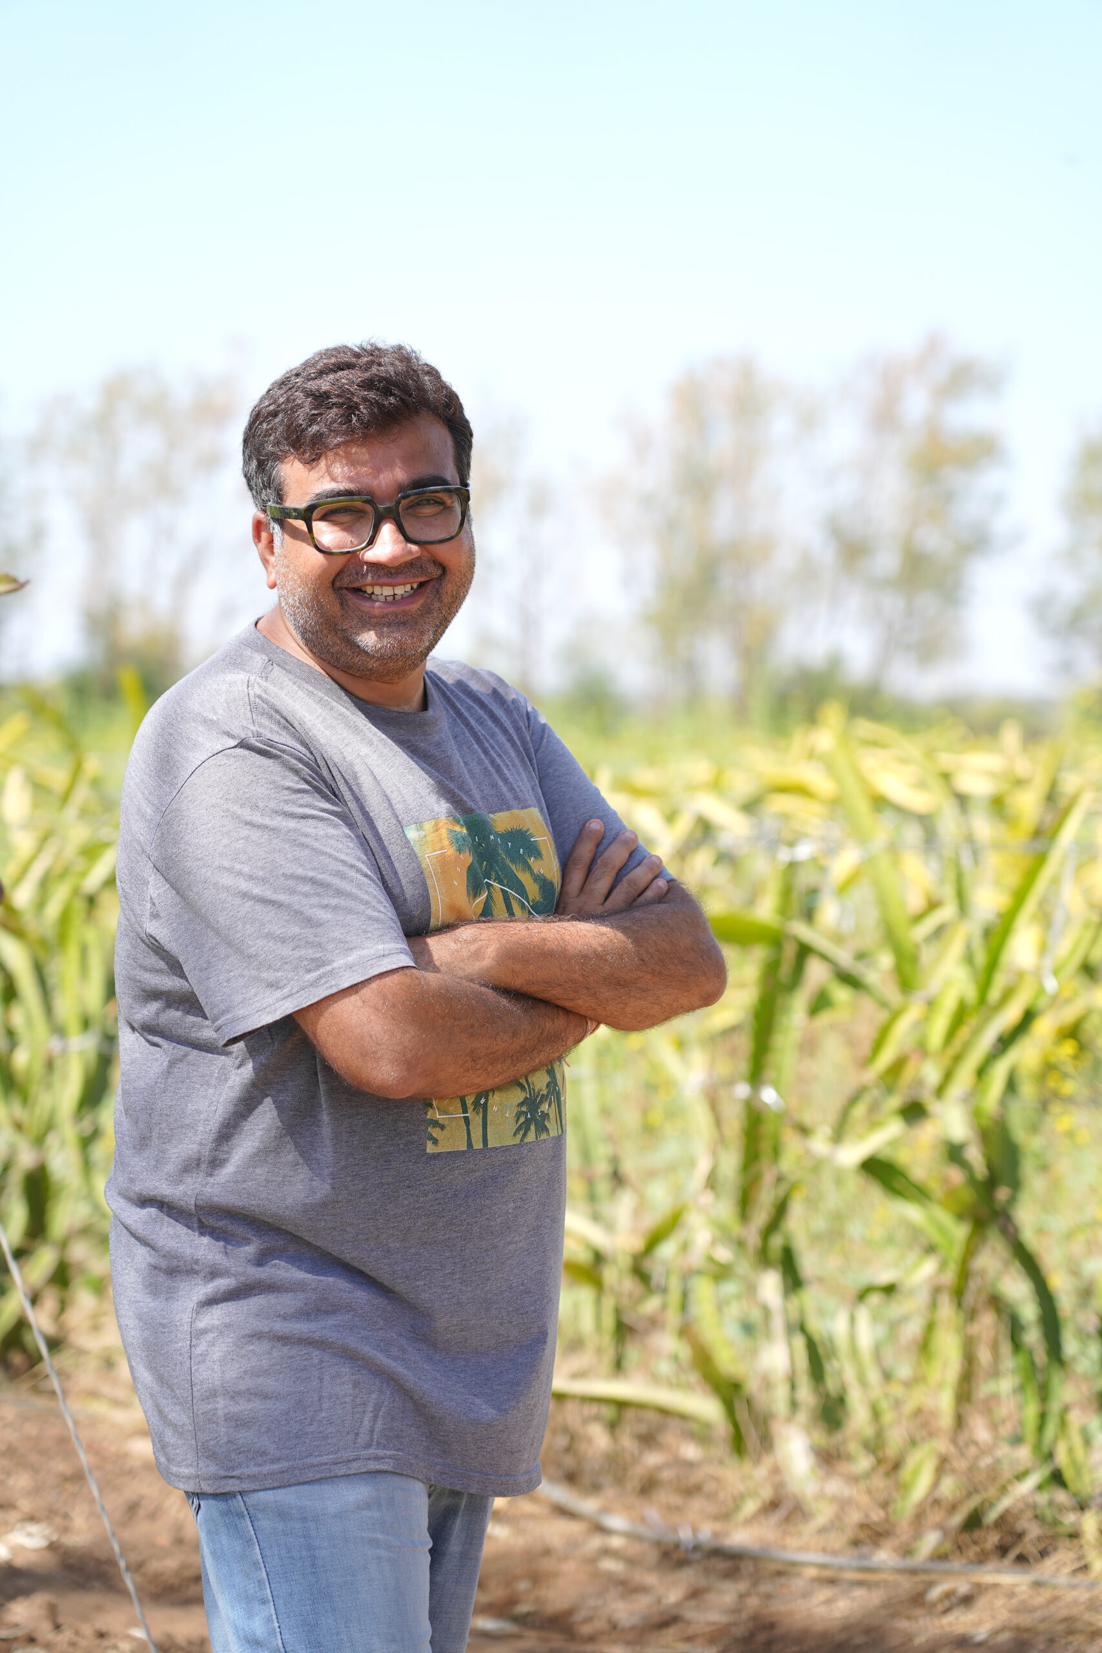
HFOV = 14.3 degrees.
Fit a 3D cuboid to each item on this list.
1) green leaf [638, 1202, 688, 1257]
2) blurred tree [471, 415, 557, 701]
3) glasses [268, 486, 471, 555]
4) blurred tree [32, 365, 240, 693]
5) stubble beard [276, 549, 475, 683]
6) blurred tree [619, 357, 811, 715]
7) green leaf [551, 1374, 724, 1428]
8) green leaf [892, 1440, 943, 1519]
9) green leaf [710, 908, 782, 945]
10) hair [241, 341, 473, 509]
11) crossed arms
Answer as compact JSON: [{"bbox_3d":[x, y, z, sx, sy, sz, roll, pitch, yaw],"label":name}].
[{"bbox_3d":[0.210,0.757,8.300,0.050,0.130,0.050,37,0,0],"label":"green leaf"},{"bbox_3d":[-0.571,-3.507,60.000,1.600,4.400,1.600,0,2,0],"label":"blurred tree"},{"bbox_3d":[-0.149,-0.230,3.373,0.145,0.050,0.140,-6,2,-22],"label":"glasses"},{"bbox_3d":[-5.647,-3.771,60.000,2.800,5.200,2.600,0,2,0],"label":"blurred tree"},{"bbox_3d":[-0.136,-0.159,3.330,0.145,0.105,0.120,-6,2,-22],"label":"stubble beard"},{"bbox_3d":[2.222,-3.771,60.000,2.700,5.400,2.600,0,2,0],"label":"blurred tree"},{"bbox_3d":[0.156,1.064,8.150,0.330,0.070,0.070,10,0,0],"label":"green leaf"},{"bbox_3d":[0.647,1.155,7.800,0.060,0.150,0.050,25,0,0],"label":"green leaf"},{"bbox_3d":[0.354,0.186,8.100,0.150,0.060,0.060,5,0,0],"label":"green leaf"},{"bbox_3d":[-0.148,-0.302,3.390,0.165,0.145,0.200,-6,2,-22],"label":"hair"},{"bbox_3d":[-0.030,0.099,3.270,0.250,0.215,0.420,1,2,37],"label":"crossed arms"}]

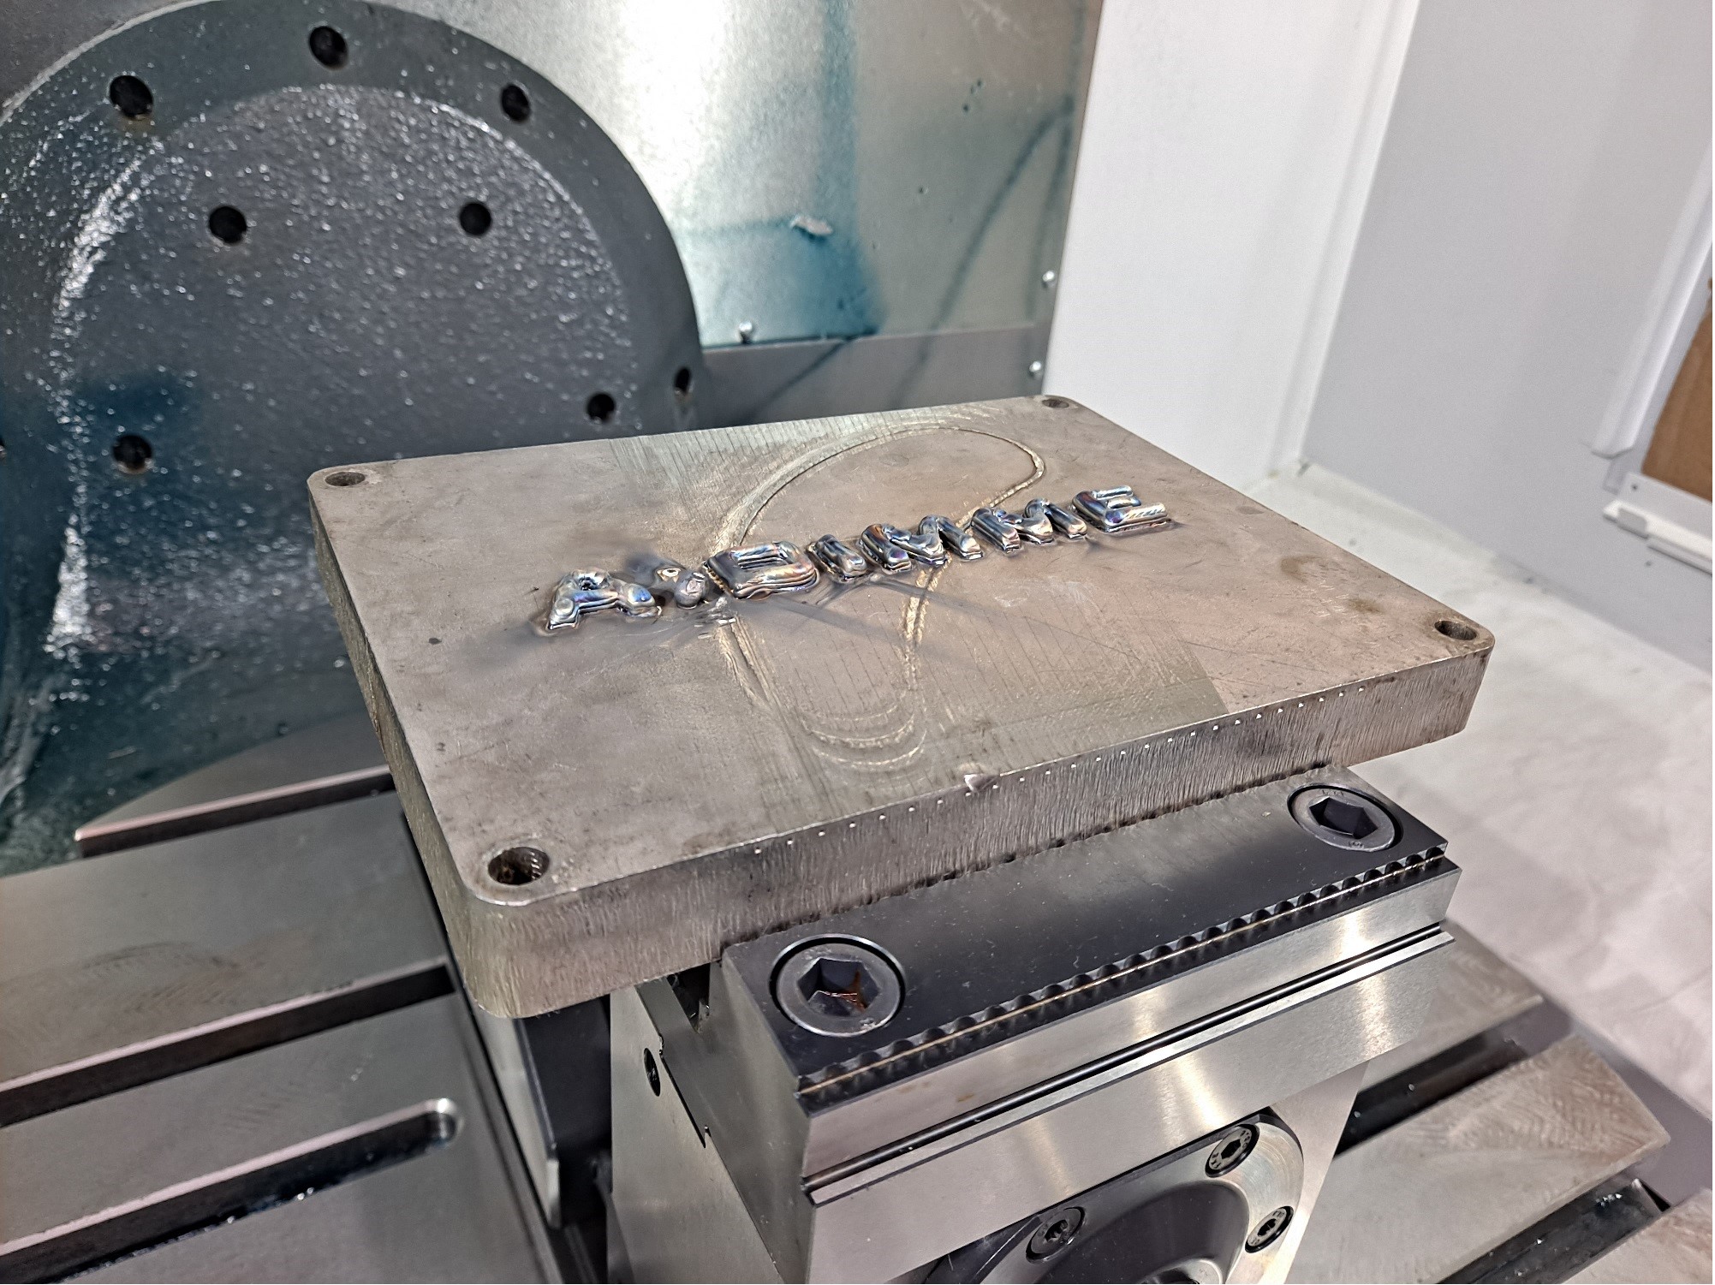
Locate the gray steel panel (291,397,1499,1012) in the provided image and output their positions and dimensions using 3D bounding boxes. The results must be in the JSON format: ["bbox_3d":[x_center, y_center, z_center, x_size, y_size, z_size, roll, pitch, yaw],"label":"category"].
[{"bbox_3d":[0.004,-0.010,0.254,0.197,0.022,0.144,-11,34,-27],"label":"gray steel panel"}]

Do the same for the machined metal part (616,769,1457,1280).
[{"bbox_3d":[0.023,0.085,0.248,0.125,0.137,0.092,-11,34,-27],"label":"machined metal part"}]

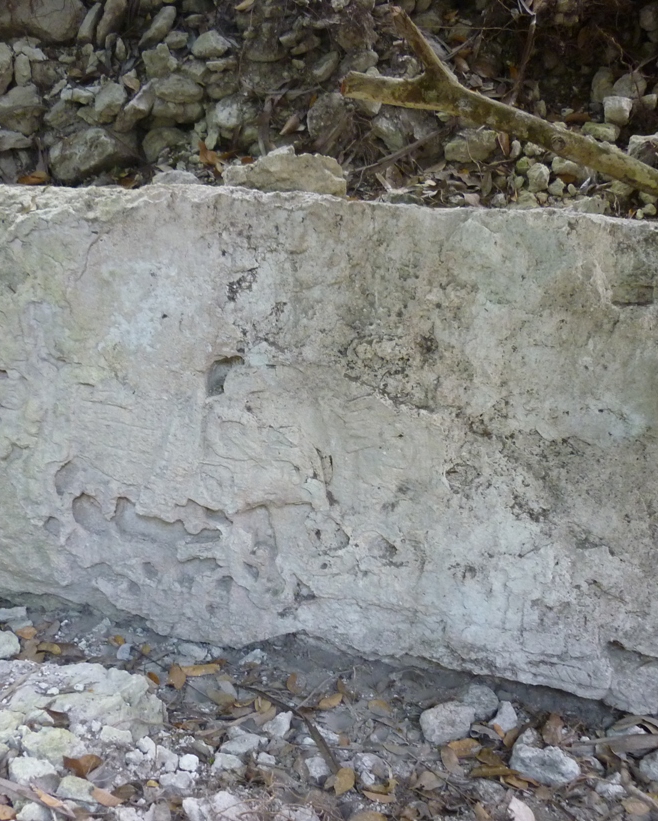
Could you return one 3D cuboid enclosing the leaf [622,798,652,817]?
[{"bbox_3d":[0.531,0.683,1.795,0.050,0.009,0.032,3,31,4],"label":"leaf"}]

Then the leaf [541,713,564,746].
[{"bbox_3d":[0.393,0.560,1.834,0.037,0.025,0.070,9,31,13],"label":"leaf"}]

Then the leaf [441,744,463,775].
[{"bbox_3d":[0.214,0.604,1.798,0.030,0.014,0.063,-8,31,-17],"label":"leaf"}]

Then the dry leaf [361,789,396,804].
[{"bbox_3d":[0.088,0.671,1.814,0.058,0.013,0.027,3,36,4],"label":"dry leaf"}]

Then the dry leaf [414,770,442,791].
[{"bbox_3d":[0.176,0.655,1.848,0.059,0.010,0.034,-6,34,-8],"label":"dry leaf"}]

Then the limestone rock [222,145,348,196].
[{"bbox_3d":[-0.100,-0.547,2.400,0.275,0.105,0.150,1,28,-3],"label":"limestone rock"}]

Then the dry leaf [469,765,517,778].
[{"bbox_3d":[0.279,0.612,1.767,0.082,0.018,0.027,0,30,-3],"label":"dry leaf"}]

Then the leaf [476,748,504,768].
[{"bbox_3d":[0.280,0.598,1.792,0.050,0.020,0.034,23,36,32],"label":"leaf"}]

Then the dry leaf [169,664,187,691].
[{"bbox_3d":[-0.281,0.496,1.944,0.033,0.015,0.059,-5,31,-11],"label":"dry leaf"}]

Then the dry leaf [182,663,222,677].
[{"bbox_3d":[-0.240,0.488,1.962,0.075,0.014,0.025,-5,31,-11],"label":"dry leaf"}]

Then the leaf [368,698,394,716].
[{"bbox_3d":[0.093,0.541,1.899,0.050,0.012,0.029,22,35,31],"label":"leaf"}]

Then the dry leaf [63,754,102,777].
[{"bbox_3d":[-0.453,0.650,1.920,0.070,0.015,0.036,0,44,-9],"label":"dry leaf"}]

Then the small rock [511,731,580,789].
[{"bbox_3d":[0.371,0.596,1.781,0.119,0.070,0.090,2,30,0],"label":"small rock"}]

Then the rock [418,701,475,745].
[{"bbox_3d":[0.221,0.584,1.946,0.104,0.064,0.074,-2,26,-5],"label":"rock"}]

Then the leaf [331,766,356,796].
[{"bbox_3d":[0.026,0.655,1.843,0.033,0.009,0.058,22,54,17],"label":"leaf"}]

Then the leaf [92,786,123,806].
[{"bbox_3d":[-0.397,0.693,1.870,0.066,0.012,0.023,20,44,13],"label":"leaf"}]

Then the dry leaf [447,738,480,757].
[{"bbox_3d":[0.249,0.621,1.921,0.060,0.010,0.033,-1,31,-2],"label":"dry leaf"}]

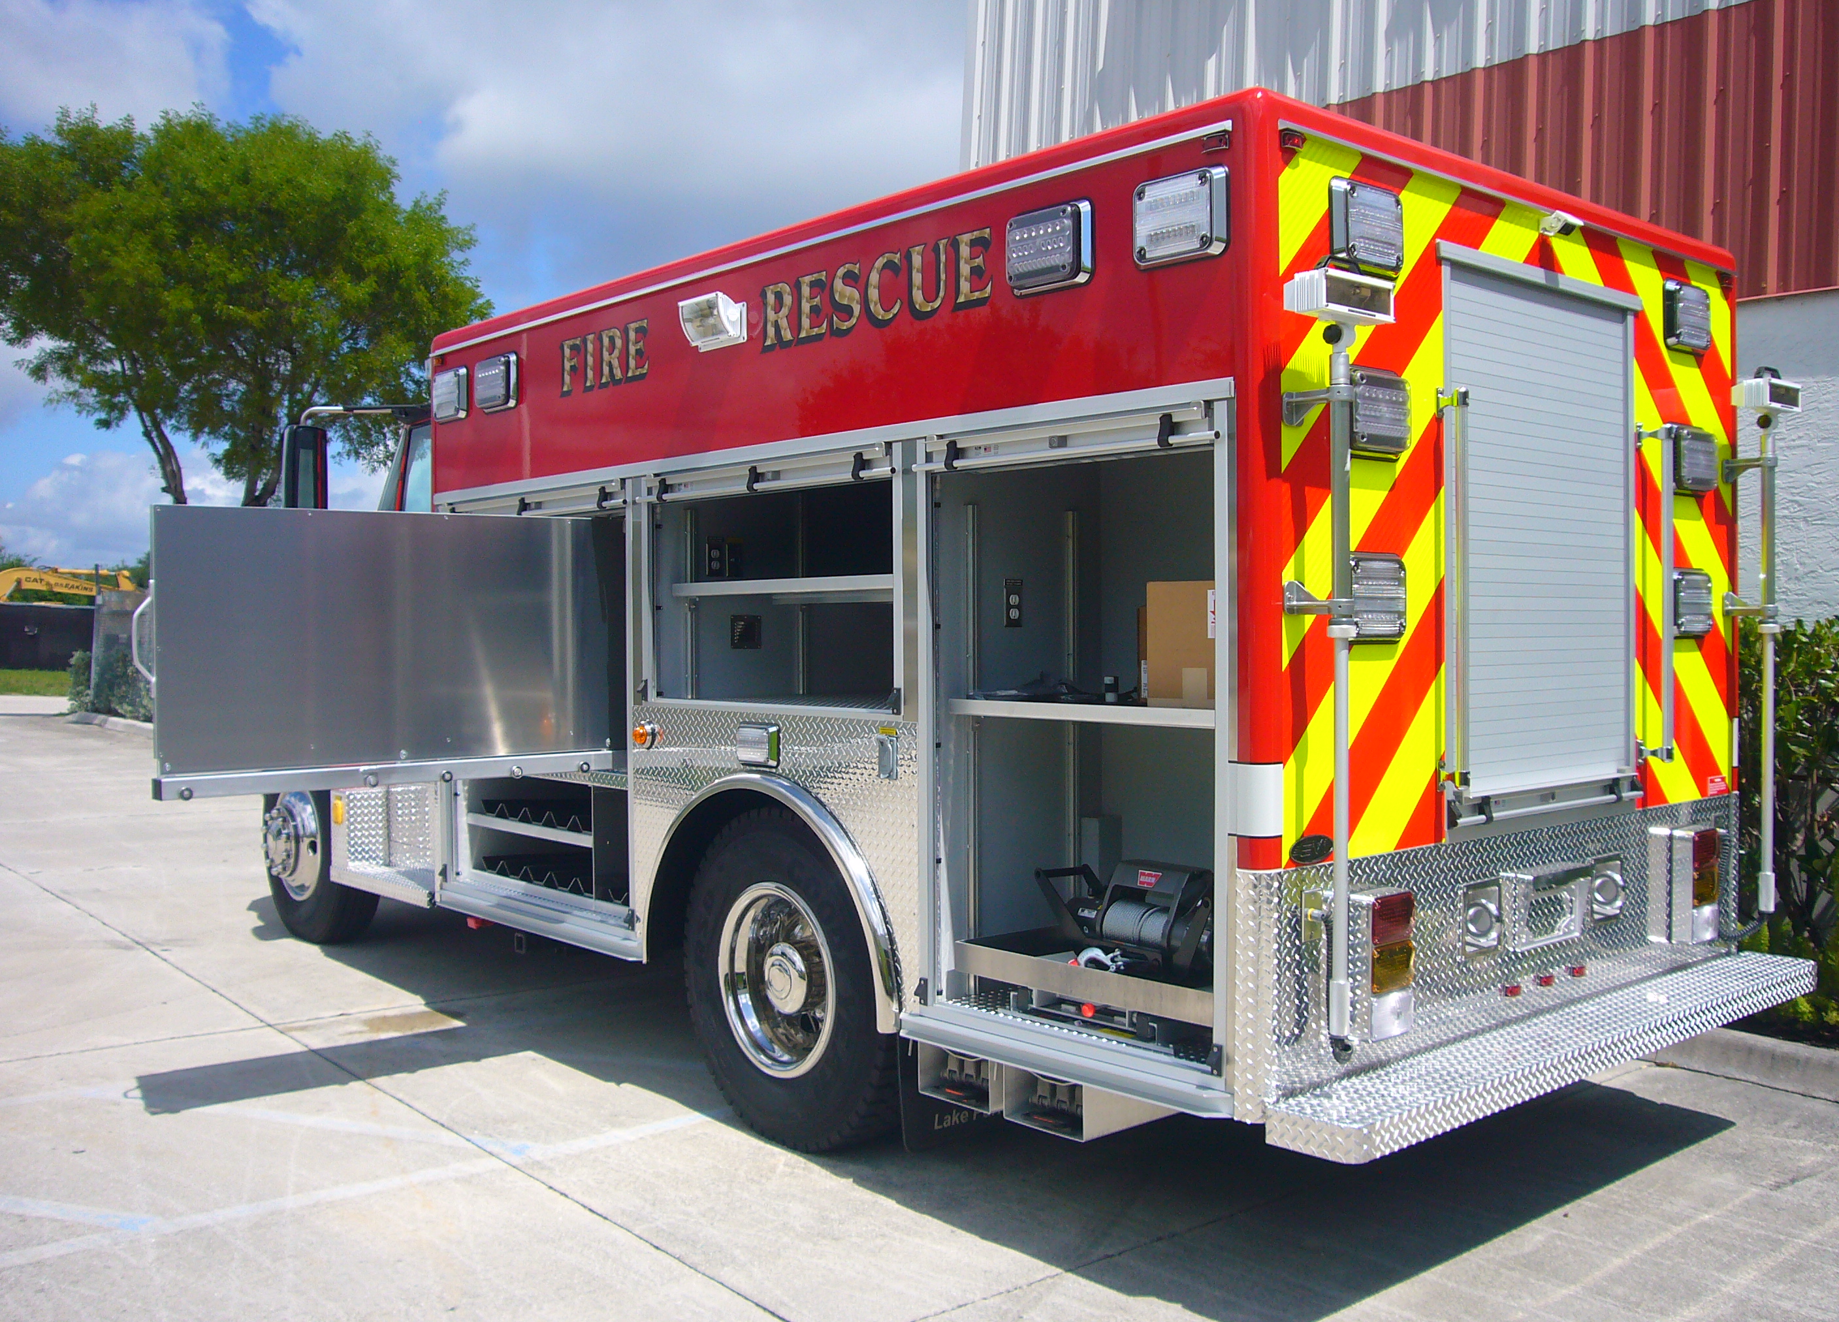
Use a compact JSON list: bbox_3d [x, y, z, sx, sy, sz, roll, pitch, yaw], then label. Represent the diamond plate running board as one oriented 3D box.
[{"bbox_3d":[1.738,0.983,4.427,2.424,0.082,0.230,-1,1,-42],"label":"diamond plate running board"}]

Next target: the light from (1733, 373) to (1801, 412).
[{"bbox_3d":[2.606,-0.809,5.227,0.252,0.090,0.122,-1,1,-41],"label":"light"}]

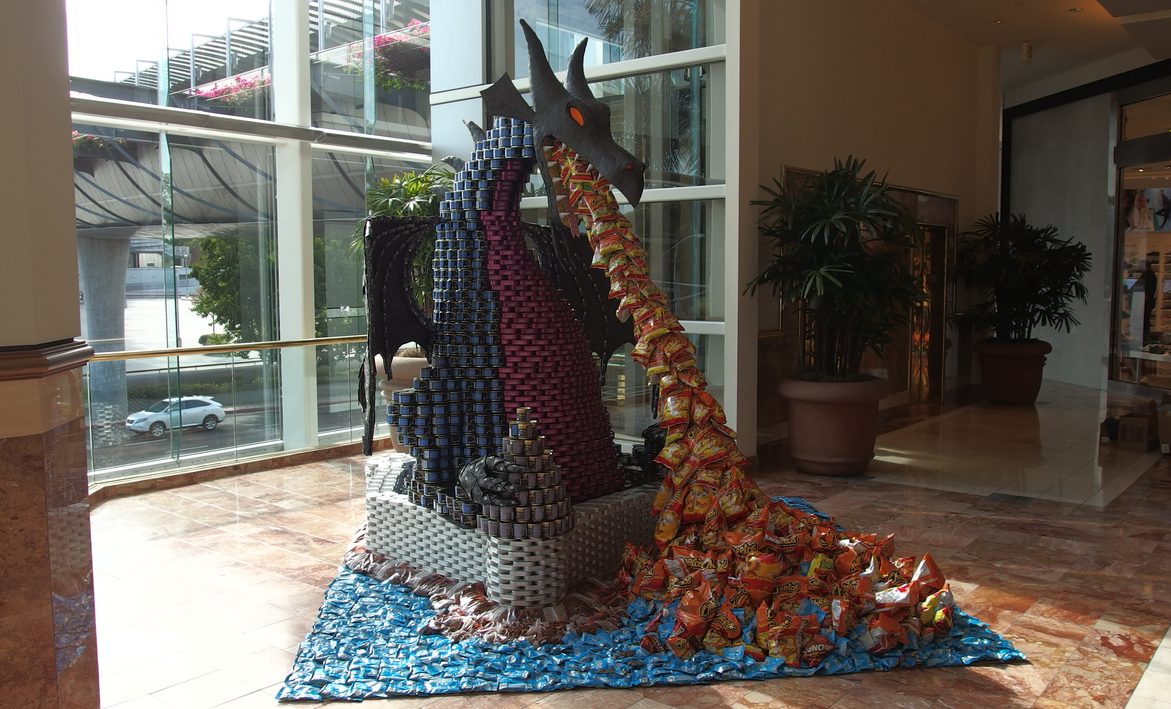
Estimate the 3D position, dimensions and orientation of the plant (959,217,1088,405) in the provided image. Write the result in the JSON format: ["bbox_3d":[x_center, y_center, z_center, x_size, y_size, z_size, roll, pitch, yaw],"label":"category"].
[{"bbox_3d":[5.598,-0.589,12.293,1.700,2.420,1.650,-1,5,-10],"label":"plant"}]

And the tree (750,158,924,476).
[{"bbox_3d":[2.119,-0.337,7.949,1.450,2.620,1.450,-1,5,-10],"label":"tree"}]

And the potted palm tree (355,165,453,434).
[{"bbox_3d":[-1.477,-0.425,8.893,1.450,2.680,1.450,-1,5,-10],"label":"potted palm tree"}]

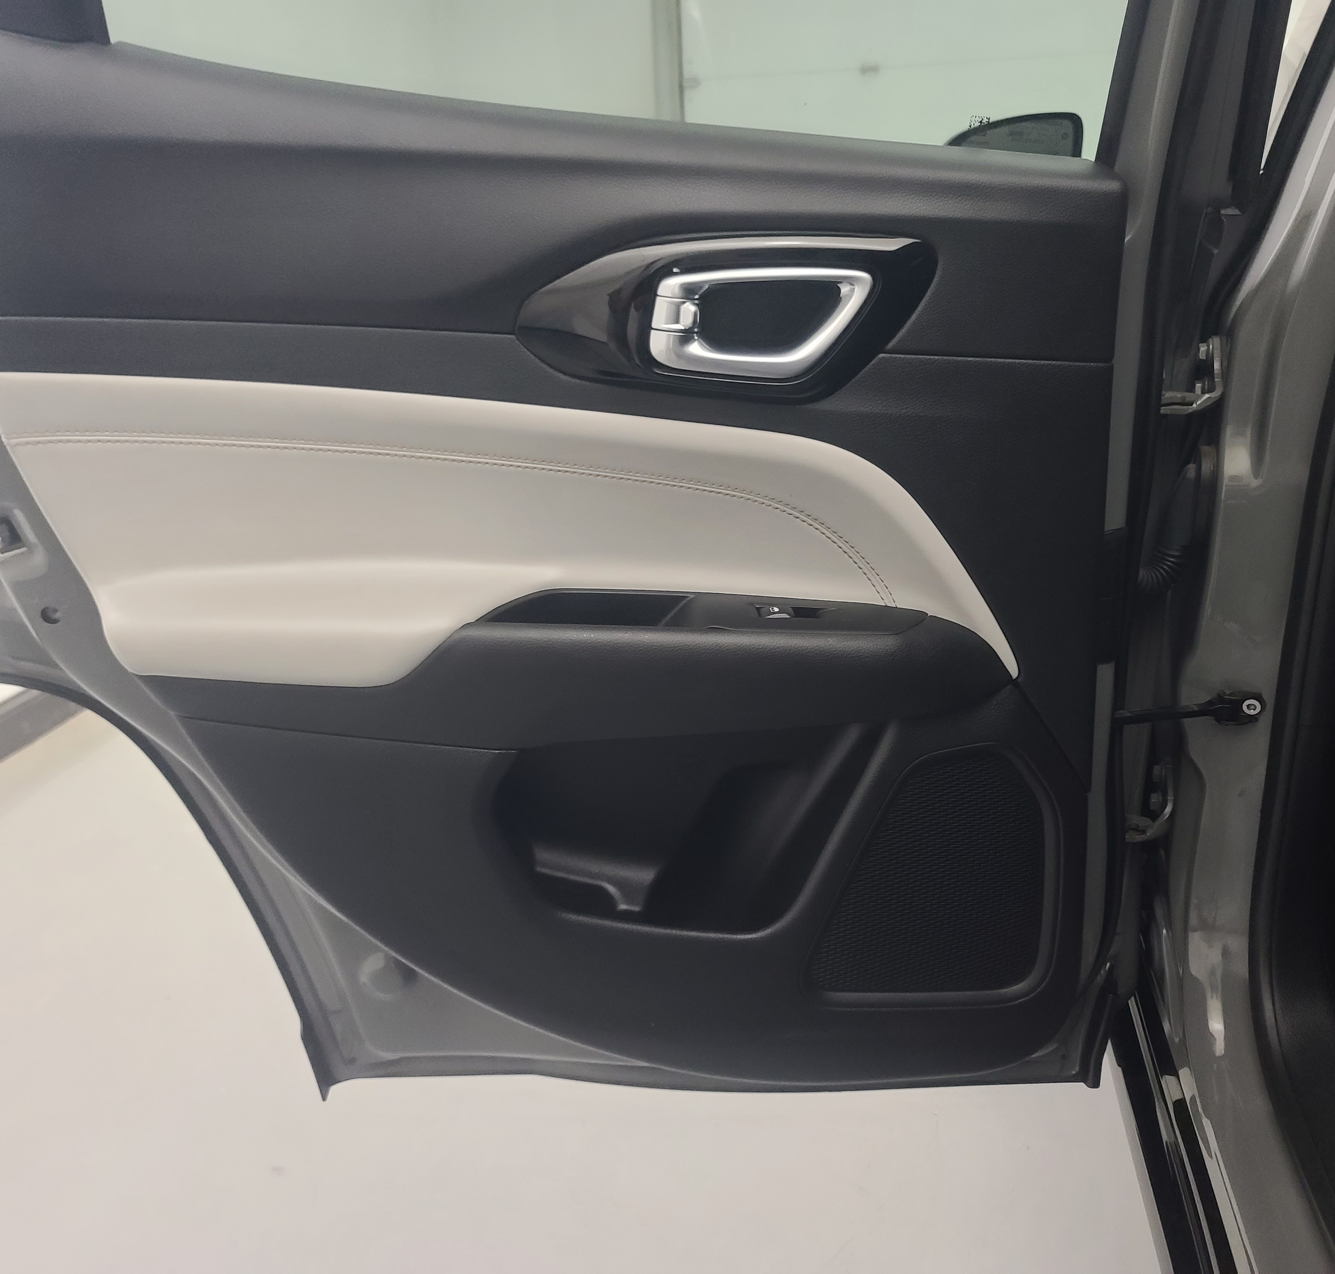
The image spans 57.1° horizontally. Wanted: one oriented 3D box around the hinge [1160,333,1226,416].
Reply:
[{"bbox_3d":[0.387,-0.193,0.901,0.052,0.062,0.050,-2,18,2],"label":"hinge"}]

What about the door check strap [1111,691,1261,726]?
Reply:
[{"bbox_3d":[0.414,0.057,0.971,0.125,0.030,0.030,-2,18,2],"label":"door check strap"}]

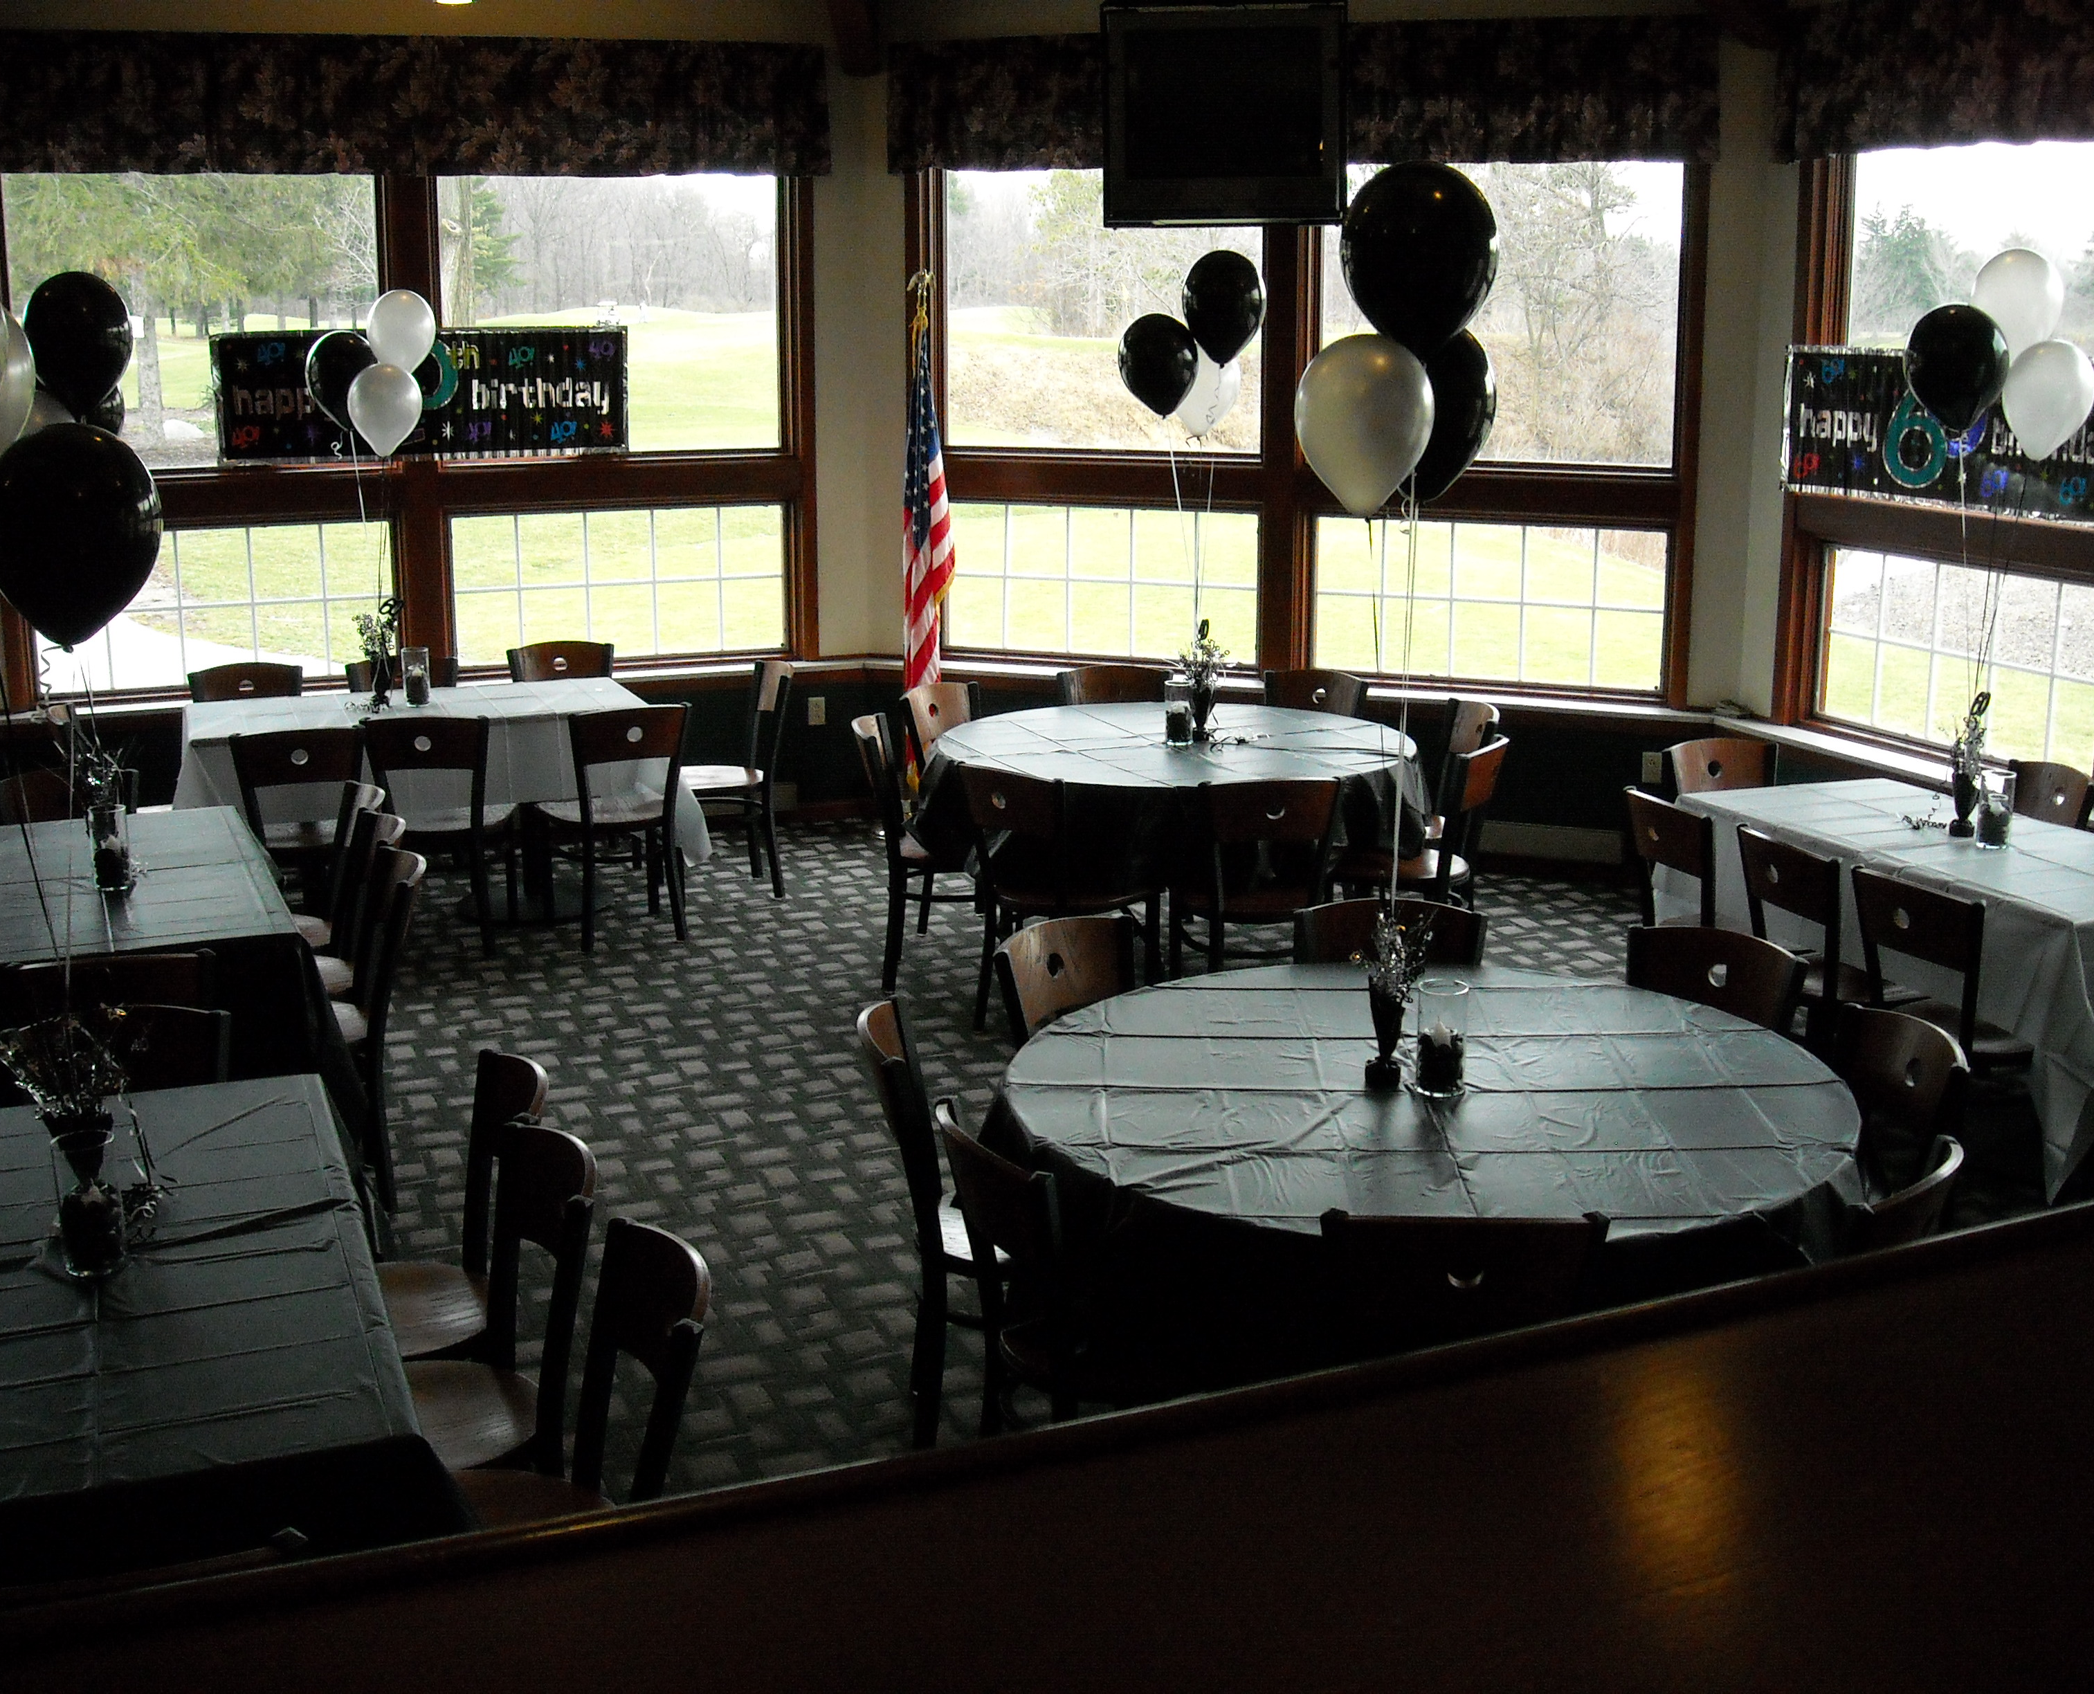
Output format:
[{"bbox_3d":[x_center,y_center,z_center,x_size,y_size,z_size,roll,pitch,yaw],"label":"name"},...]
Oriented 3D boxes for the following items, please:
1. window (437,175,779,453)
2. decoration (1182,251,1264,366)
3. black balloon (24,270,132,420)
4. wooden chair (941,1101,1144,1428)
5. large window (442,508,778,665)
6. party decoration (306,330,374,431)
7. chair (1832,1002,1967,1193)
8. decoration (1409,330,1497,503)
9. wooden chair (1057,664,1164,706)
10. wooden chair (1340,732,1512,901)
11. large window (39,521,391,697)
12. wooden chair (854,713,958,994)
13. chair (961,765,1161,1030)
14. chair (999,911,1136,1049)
[{"bbox_3d":[-1.746,-2.145,9.193,1.386,1.126,0.089,-5,14,-21],"label":"window"},{"bbox_3d":[0.549,-1.677,7.104,0.257,0.345,0.257,1,13,4],"label":"decoration"},{"bbox_3d":[-2.326,-1.209,5.489,0.275,0.345,0.275,-6,14,-23],"label":"black balloon"},{"bbox_3d":[0.094,0.844,3.900,0.490,0.830,0.430,-7,15,-27],"label":"wooden chair"},{"bbox_3d":[-1.750,-1.084,9.436,1.372,0.615,0.089,-5,14,-21],"label":"large window"},{"bbox_3d":[-2.346,-1.550,7.600,0.255,0.335,0.255,0,13,0],"label":"party decoration"},{"bbox_3d":[1.403,0.766,4.330,0.490,0.830,0.430,-3,13,-14],"label":"chair"},{"bbox_3d":[0.695,-0.788,4.154,0.265,0.345,0.265,0,13,0],"label":"decoration"},{"bbox_3d":[0.260,-0.207,8.298,0.439,0.838,0.493,-1,13,-4],"label":"wooden chair"},{"bbox_3d":[1.154,0.054,7.236,0.520,0.840,0.440,6,14,26],"label":"wooden chair"},{"bbox_3d":[-3.224,-0.935,8.863,1.393,0.622,0.089,-5,14,-21],"label":"large window"},{"bbox_3d":[-0.359,0.002,7.459,0.520,0.840,0.440,0,13,-2],"label":"wooden chair"},{"bbox_3d":[0.028,0.142,6.853,0.440,0.840,0.520,11,17,41],"label":"chair"},{"bbox_3d":[0.185,0.612,4.782,0.420,0.830,0.490,-12,17,-41],"label":"chair"}]

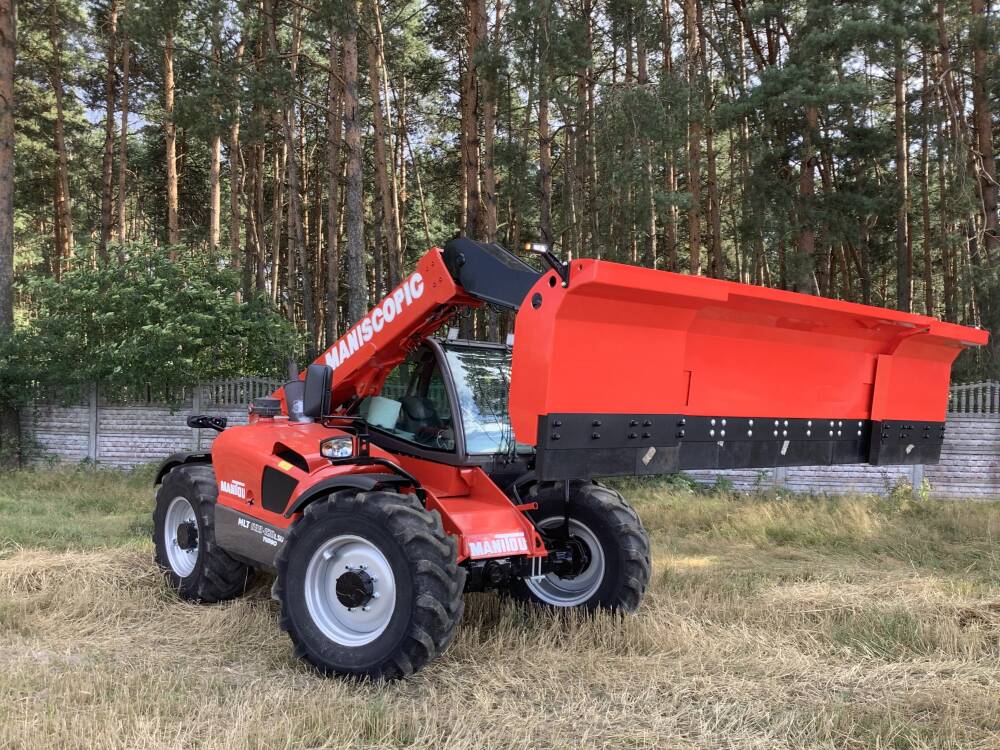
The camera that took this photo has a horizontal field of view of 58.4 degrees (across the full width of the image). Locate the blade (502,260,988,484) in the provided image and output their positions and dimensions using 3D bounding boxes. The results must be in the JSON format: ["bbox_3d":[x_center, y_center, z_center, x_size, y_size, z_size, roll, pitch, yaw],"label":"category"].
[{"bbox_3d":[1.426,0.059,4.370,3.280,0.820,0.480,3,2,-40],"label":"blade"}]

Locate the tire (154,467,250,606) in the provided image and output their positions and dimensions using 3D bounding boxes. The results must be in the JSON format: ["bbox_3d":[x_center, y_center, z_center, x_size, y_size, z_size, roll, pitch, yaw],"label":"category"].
[{"bbox_3d":[-2.634,1.420,7.974,0.460,1.200,1.210,3,-4,-43],"label":"tire"}]

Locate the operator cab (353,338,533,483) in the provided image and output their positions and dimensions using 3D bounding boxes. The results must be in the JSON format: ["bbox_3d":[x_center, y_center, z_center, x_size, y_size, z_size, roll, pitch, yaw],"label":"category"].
[{"bbox_3d":[-0.430,0.388,7.896,0.950,1.340,1.620,2,-4,-39],"label":"operator cab"}]

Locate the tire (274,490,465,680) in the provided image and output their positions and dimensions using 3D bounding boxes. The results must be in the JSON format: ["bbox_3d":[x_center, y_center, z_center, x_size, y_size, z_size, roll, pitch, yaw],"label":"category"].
[{"bbox_3d":[-0.840,1.343,5.740,1.210,1.200,0.460,-1,-3,25],"label":"tire"}]

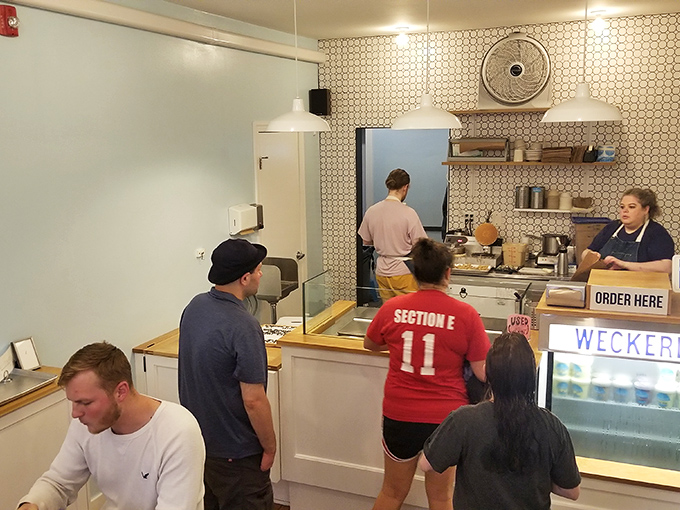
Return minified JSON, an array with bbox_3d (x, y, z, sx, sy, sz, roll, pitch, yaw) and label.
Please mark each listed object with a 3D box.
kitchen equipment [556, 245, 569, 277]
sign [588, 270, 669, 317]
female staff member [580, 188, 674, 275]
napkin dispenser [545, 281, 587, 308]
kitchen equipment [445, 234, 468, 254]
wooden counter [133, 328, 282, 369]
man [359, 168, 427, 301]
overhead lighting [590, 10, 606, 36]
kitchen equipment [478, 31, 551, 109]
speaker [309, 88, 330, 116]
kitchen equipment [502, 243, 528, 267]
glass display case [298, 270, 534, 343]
[{"bbox_3d":[1.637,0.041,3.757,0.085,0.245,0.085,3,10,18],"label":"kitchen equipment"},{"bbox_3d":[1.466,0.189,2.611,0.350,0.140,0.340,3,10,18],"label":"sign"},{"bbox_3d":[1.768,0.412,3.191,0.550,1.640,0.430,9,13,42],"label":"female staff member"},{"bbox_3d":[1.168,0.204,2.639,0.175,0.115,0.140,3,10,18],"label":"napkin dispenser"},{"bbox_3d":[0.964,-0.087,4.226,0.200,0.170,0.240,3,10,18],"label":"kitchen equipment"},{"bbox_3d":[-0.723,0.558,3.267,1.020,0.060,0.530,3,10,18],"label":"wooden counter"},{"bbox_3d":[0.397,0.221,3.903,0.500,1.740,0.400,3,10,18],"label":"man"},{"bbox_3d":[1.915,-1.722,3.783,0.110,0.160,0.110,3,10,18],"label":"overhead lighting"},{"bbox_3d":[1.390,-1.465,4.056,0.540,0.570,0.170,3,10,18],"label":"kitchen equipment"},{"bbox_3d":[-0.182,-1.351,4.525,0.160,0.225,0.160,1,10,6],"label":"speaker"},{"bbox_3d":[1.417,-0.004,4.122,0.185,0.185,0.185,3,10,18],"label":"kitchen equipment"},{"bbox_3d":[0.464,0.338,3.164,1.280,0.330,0.470,3,10,18],"label":"glass display case"}]

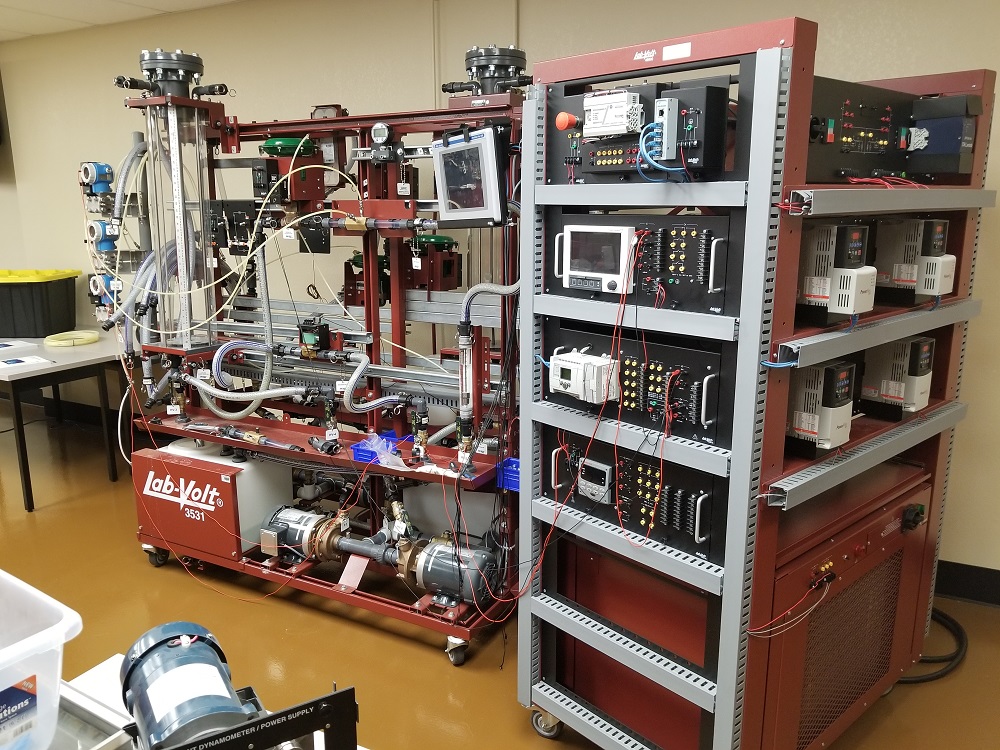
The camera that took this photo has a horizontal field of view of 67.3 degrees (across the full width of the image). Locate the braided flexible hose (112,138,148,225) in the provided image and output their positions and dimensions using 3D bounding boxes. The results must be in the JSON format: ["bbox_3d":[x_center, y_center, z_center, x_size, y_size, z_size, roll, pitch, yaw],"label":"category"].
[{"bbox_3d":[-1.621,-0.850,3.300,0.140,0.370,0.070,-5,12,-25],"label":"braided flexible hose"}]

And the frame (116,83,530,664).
[{"bbox_3d":[-0.660,-0.161,3.115,1.720,1.890,0.800,6,12,27],"label":"frame"}]

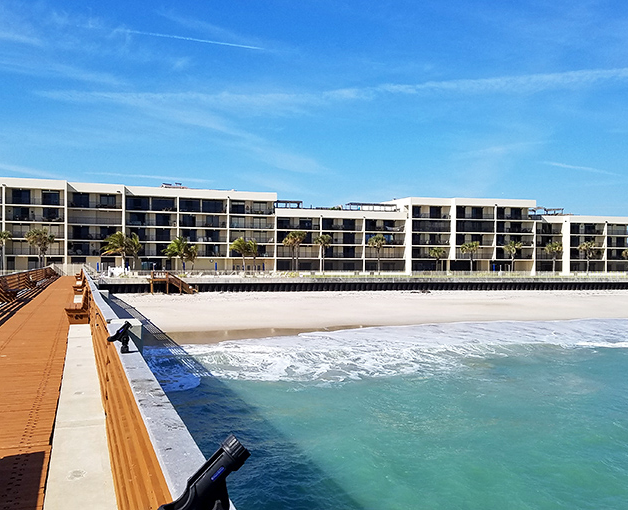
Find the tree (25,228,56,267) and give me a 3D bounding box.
[{"bbox_3d":[-42.575,-0.623,79.500,4.980,7.010,4.000,1,-1,-17],"label":"tree"}]

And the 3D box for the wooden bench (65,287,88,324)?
[{"bbox_3d":[-7.334,1.532,15.834,0.640,0.940,2.400,1,-1,-25],"label":"wooden bench"}]

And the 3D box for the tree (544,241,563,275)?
[{"bbox_3d":[47.279,0.689,100.500,3.531,6.691,3.531,0,-1,0],"label":"tree"}]

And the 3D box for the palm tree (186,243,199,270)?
[{"bbox_3d":[-20.817,0.728,87.500,2.327,5.226,2.327,0,-1,0],"label":"palm tree"}]

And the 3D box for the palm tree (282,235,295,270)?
[{"bbox_3d":[-4.464,-0.233,95.000,2.790,7.160,2.800,0,-1,0],"label":"palm tree"}]

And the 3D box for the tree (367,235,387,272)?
[{"bbox_3d":[11.719,0.000,95.000,3.428,7.627,3.428,0,-1,0],"label":"tree"}]

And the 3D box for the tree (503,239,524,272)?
[{"bbox_3d":[39.064,0.617,100.000,3.799,6.716,3.799,0,-1,0],"label":"tree"}]

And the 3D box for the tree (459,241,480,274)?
[{"bbox_3d":[30.233,0.656,98.500,3.835,6.519,3.835,0,-1,0],"label":"tree"}]

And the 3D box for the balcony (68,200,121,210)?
[{"bbox_3d":[-38.436,-8.543,89.858,8.700,1.300,1.800,1,-1,-17],"label":"balcony"}]

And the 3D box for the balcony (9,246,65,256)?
[{"bbox_3d":[-46.051,-0.463,84.958,8.700,1.300,1.800,1,-1,-17],"label":"balcony"}]

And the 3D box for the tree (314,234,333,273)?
[{"bbox_3d":[1.730,0.000,93.000,3.179,7.466,3.179,0,-1,0],"label":"tree"}]

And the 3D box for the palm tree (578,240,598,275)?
[{"bbox_3d":[56.437,0.565,105.000,4.110,7.090,3.700,1,-1,-17],"label":"palm tree"}]

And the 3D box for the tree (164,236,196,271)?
[{"bbox_3d":[-22.760,0.166,85.000,4.601,6.491,4.601,0,-1,0],"label":"tree"}]

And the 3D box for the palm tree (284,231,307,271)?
[{"bbox_3d":[-3.395,-0.558,95.000,4.000,7.810,3.400,1,-1,-17],"label":"palm tree"}]

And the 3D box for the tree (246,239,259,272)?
[{"bbox_3d":[-11.139,0.181,92.500,2.350,6.340,2.600,1,-1,-17],"label":"tree"}]

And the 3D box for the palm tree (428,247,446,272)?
[{"bbox_3d":[24.303,1.063,100.500,3.540,5.350,3.400,1,-1,-17],"label":"palm tree"}]

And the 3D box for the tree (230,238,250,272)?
[{"bbox_3d":[-13.169,-0.045,91.500,3.580,6.540,3.300,1,-1,-17],"label":"tree"}]

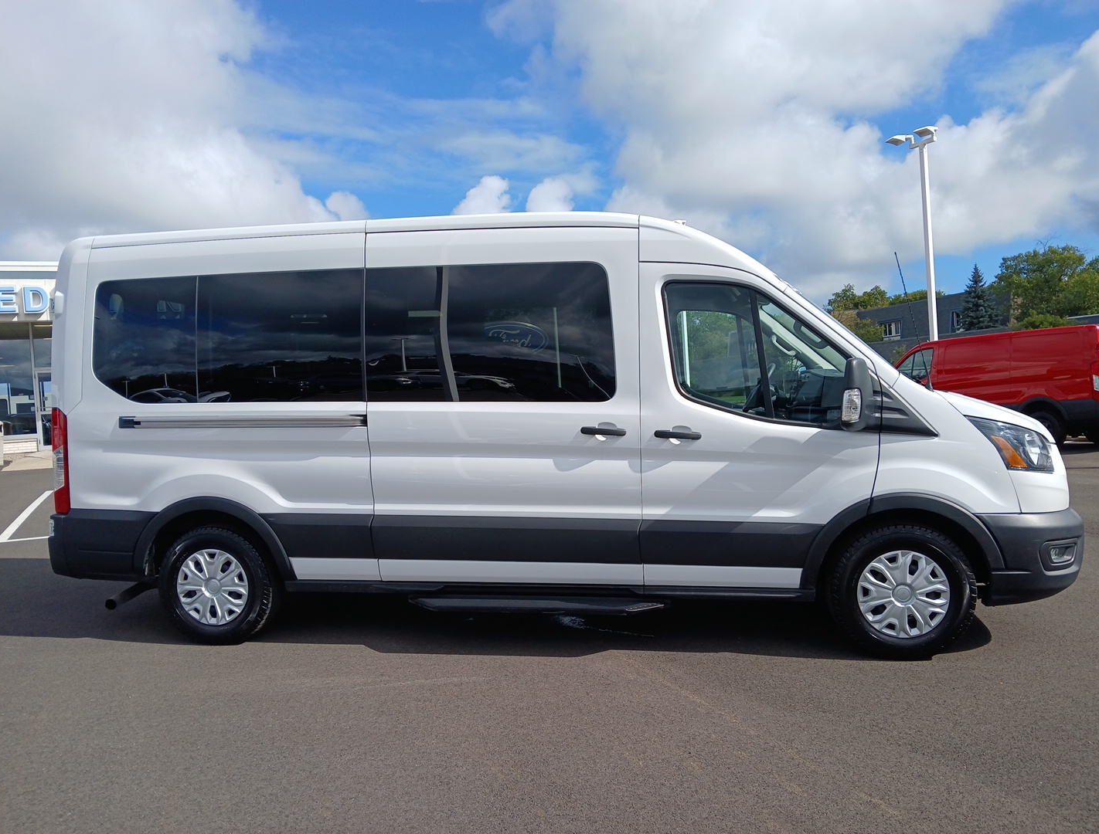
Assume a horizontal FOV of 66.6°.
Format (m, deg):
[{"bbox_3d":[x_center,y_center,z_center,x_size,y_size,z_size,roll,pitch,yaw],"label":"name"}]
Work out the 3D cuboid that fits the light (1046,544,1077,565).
[{"bbox_3d":[2.556,0.686,4.156,0.140,0.110,0.170,0,2,9],"label":"light"}]

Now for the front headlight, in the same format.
[{"bbox_3d":[2.321,0.140,4.222,0.480,0.320,0.270,0,2,9],"label":"front headlight"}]

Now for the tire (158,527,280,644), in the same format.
[{"bbox_3d":[-1.895,0.953,4.841,0.690,0.690,0.225,-1,2,8],"label":"tire"}]

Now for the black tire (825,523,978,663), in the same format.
[{"bbox_3d":[1.786,0.874,4.284,0.700,0.690,0.240,-1,2,9],"label":"black tire"}]

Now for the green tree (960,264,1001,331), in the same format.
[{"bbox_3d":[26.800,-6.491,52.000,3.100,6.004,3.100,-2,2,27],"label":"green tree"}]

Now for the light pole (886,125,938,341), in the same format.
[{"bbox_3d":[9.096,-3.332,20.600,1.000,7.550,1.200,-4,1,-45],"label":"light pole"}]

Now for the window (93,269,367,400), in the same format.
[{"bbox_3d":[-1.815,-0.439,4.700,1.608,0.732,0.100,-1,2,8],"label":"window"}]

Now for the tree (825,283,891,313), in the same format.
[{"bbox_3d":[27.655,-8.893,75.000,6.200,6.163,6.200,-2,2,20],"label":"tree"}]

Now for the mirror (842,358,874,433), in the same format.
[{"bbox_3d":[1.474,-0.110,4.040,0.150,0.355,0.250,0,2,9],"label":"mirror"}]

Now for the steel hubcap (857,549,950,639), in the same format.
[{"bbox_3d":[1.769,0.887,4.177,0.440,0.440,0.060,-1,2,9],"label":"steel hubcap"}]

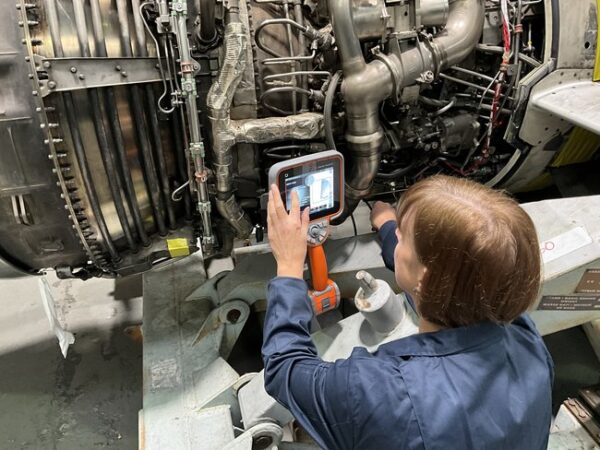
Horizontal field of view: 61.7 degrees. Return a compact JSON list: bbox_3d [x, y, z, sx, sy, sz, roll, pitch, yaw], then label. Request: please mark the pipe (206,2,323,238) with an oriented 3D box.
[{"bbox_3d":[-0.117,-0.288,1.662,0.370,0.740,0.170,-8,33,-13],"label":"pipe"}]

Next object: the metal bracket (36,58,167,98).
[{"bbox_3d":[-0.501,-0.397,1.313,0.336,0.085,0.030,-15,18,-33],"label":"metal bracket"}]

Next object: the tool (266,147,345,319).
[{"bbox_3d":[0.020,0.024,1.174,0.170,0.370,0.135,-17,28,-29],"label":"tool"}]

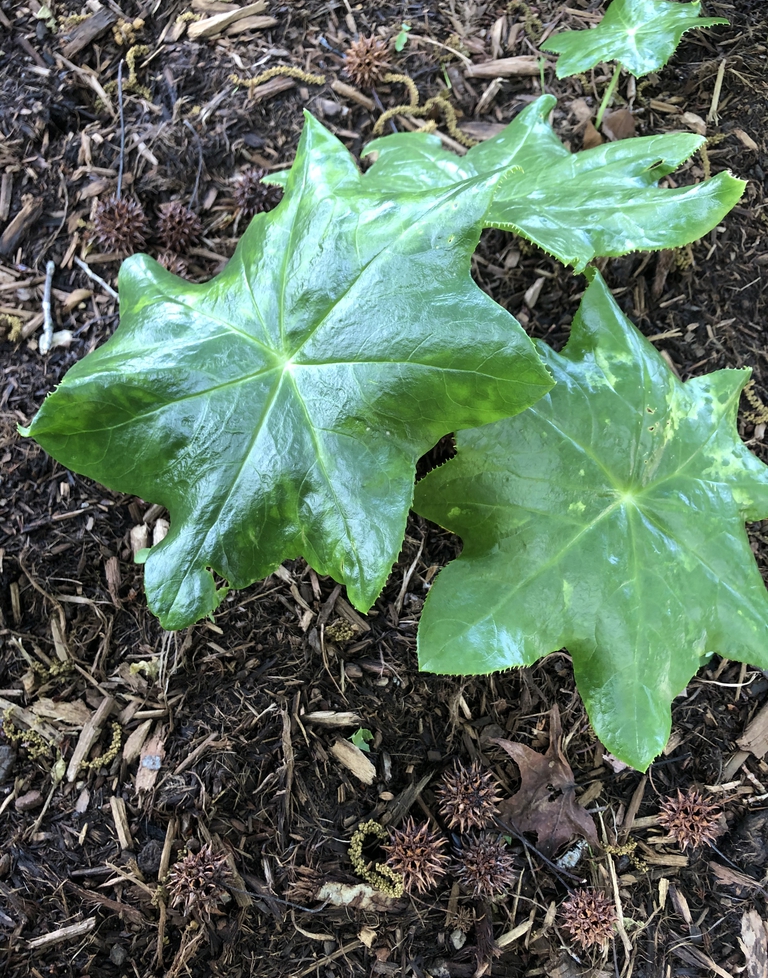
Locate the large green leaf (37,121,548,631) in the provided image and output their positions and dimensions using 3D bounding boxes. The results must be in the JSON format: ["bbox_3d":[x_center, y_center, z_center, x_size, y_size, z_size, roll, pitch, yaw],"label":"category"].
[{"bbox_3d":[-0.044,-0.065,0.395,0.248,0.055,0.262,0,77,0],"label":"large green leaf"}]

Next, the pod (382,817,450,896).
[{"bbox_3d":[0.017,0.195,0.440,0.035,0.034,0.035,0,73,0],"label":"pod"}]

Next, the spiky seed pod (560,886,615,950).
[{"bbox_3d":[0.106,0.224,0.431,0.030,0.029,0.030,0,73,0],"label":"spiky seed pod"}]

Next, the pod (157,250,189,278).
[{"bbox_3d":[-0.138,-0.146,0.544,0.028,0.027,0.028,0,73,0],"label":"pod"}]

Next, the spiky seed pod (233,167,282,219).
[{"bbox_3d":[-0.084,-0.200,0.561,0.035,0.033,0.035,0,73,0],"label":"spiky seed pod"}]

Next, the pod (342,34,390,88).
[{"bbox_3d":[-0.013,-0.306,0.594,0.034,0.033,0.034,0,73,0],"label":"pod"}]

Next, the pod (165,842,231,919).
[{"bbox_3d":[-0.098,0.206,0.437,0.035,0.034,0.035,0,73,0],"label":"pod"}]

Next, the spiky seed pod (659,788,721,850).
[{"bbox_3d":[0.165,0.177,0.446,0.033,0.032,0.033,0,73,0],"label":"spiky seed pod"}]

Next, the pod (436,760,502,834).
[{"bbox_3d":[0.046,0.167,0.449,0.036,0.035,0.036,0,73,0],"label":"pod"}]

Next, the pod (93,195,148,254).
[{"bbox_3d":[-0.176,-0.177,0.554,0.036,0.035,0.036,0,73,0],"label":"pod"}]

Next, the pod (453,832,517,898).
[{"bbox_3d":[0.053,0.199,0.439,0.033,0.032,0.033,0,73,0],"label":"pod"}]

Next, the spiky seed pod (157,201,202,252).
[{"bbox_3d":[-0.137,-0.175,0.553,0.032,0.031,0.032,0,73,0],"label":"spiky seed pod"}]

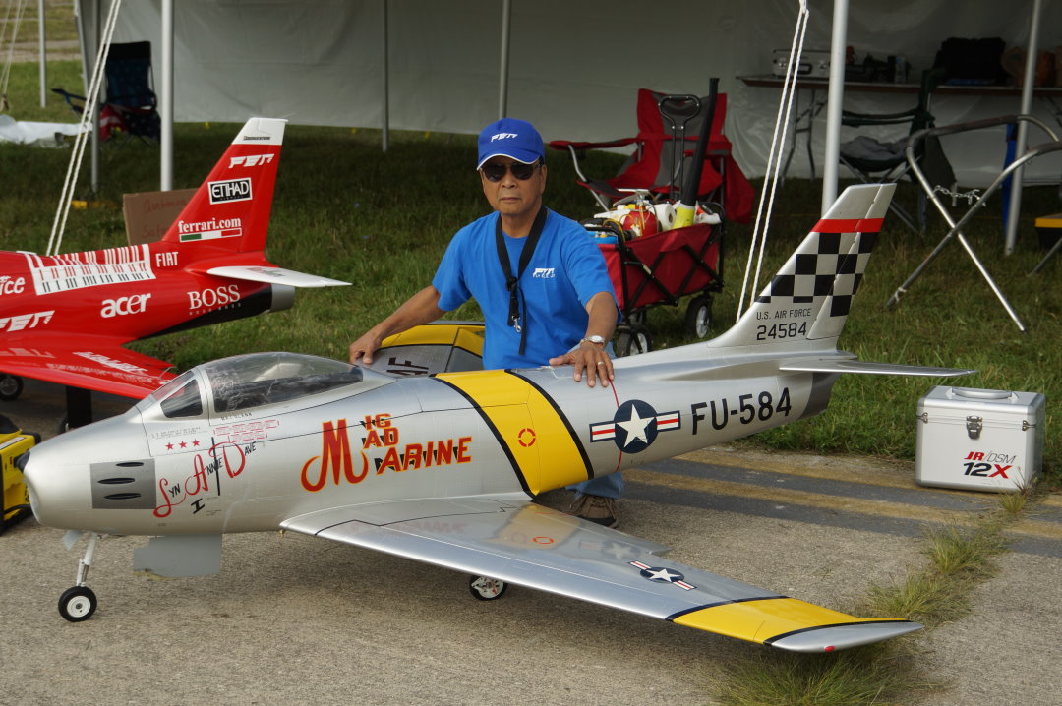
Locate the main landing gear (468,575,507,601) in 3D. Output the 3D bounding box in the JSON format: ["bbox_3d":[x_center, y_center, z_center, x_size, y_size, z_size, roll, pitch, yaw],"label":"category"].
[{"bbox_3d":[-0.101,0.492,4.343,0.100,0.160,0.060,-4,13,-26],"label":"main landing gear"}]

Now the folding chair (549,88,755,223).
[{"bbox_3d":[0.581,-0.841,9.060,0.830,0.870,0.620,12,16,40],"label":"folding chair"}]

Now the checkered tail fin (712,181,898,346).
[{"bbox_3d":[0.692,-0.209,4.792,0.500,0.430,0.050,-5,17,-26],"label":"checkered tail fin"}]

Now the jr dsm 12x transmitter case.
[{"bbox_3d":[1.317,0.247,5.526,0.330,0.255,0.240,6,13,19],"label":"jr dsm 12x transmitter case"}]

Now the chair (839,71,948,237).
[{"bbox_3d":[2.059,-1.175,10.806,0.620,0.910,0.800,3,12,3],"label":"chair"}]

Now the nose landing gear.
[{"bbox_3d":[-0.978,0.487,4.117,0.105,0.200,0.045,-4,13,-26],"label":"nose landing gear"}]

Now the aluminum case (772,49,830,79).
[{"bbox_3d":[1.873,-1.982,12.950,0.440,0.180,0.330,3,12,4],"label":"aluminum case"}]

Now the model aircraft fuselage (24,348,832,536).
[{"bbox_3d":[-0.147,0.161,4.469,2.080,0.425,0.320,-5,17,-26],"label":"model aircraft fuselage"}]

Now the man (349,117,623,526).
[{"bbox_3d":[-0.087,-0.101,5.023,0.750,1.040,0.650,3,12,3],"label":"man"}]

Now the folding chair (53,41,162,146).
[{"bbox_3d":[-3.157,-1.959,14.100,0.820,0.840,0.620,8,13,24],"label":"folding chair"}]

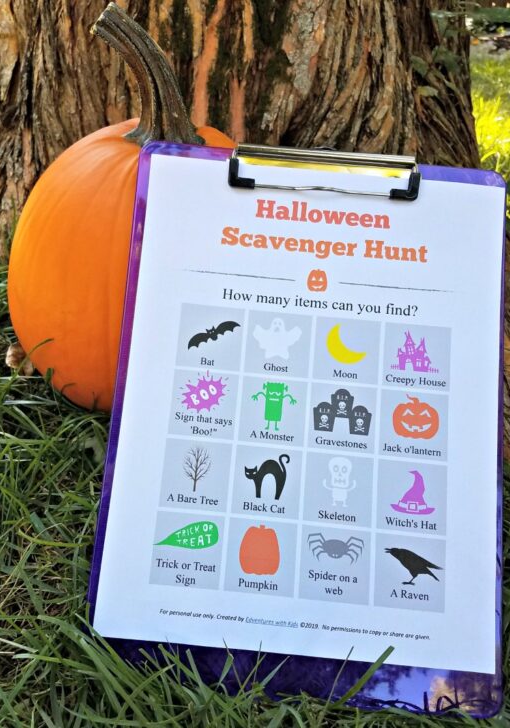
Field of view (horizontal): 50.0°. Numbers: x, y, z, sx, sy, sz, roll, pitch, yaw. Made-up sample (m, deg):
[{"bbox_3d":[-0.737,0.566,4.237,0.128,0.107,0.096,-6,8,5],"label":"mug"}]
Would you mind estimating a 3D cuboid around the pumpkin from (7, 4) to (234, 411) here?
[{"bbox_3d":[-0.072,-0.102,0.446,0.246,0.316,0.246,4,33,0],"label":"pumpkin"}]

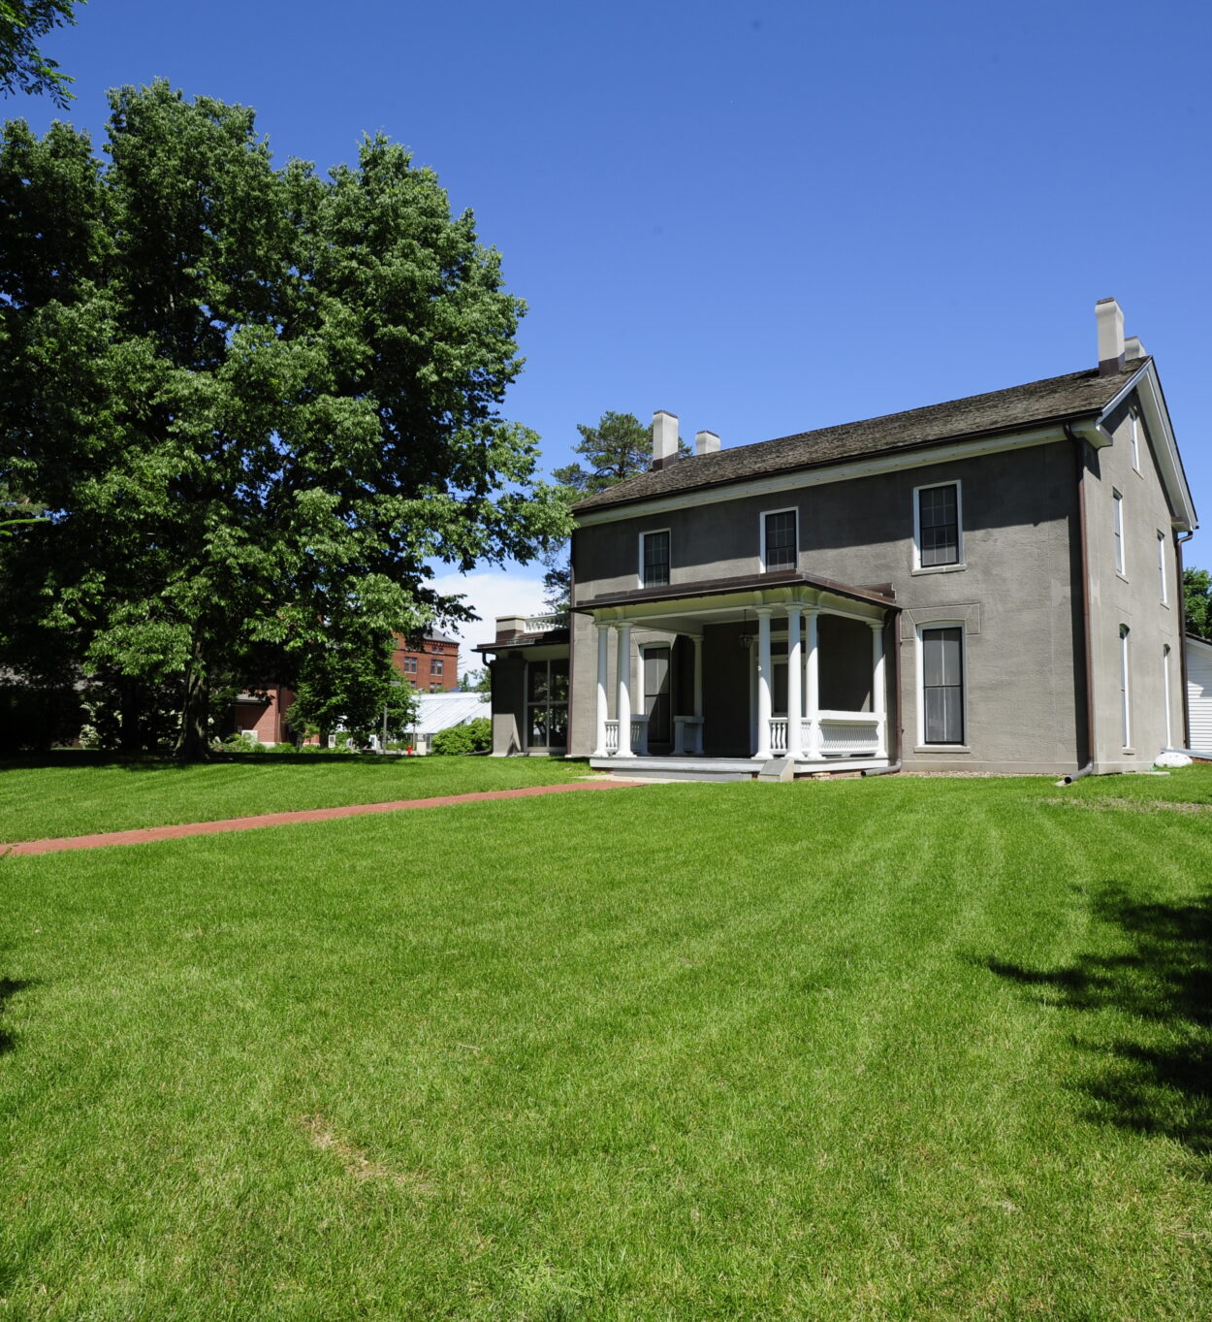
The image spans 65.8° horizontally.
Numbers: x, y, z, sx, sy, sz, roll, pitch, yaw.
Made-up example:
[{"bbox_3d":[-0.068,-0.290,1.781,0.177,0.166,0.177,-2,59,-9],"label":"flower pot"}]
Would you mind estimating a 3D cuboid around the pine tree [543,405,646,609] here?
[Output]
[{"bbox_3d":[0.610,-3.723,42.682,7.500,15.800,7.500,1,-5,0],"label":"pine tree"}]

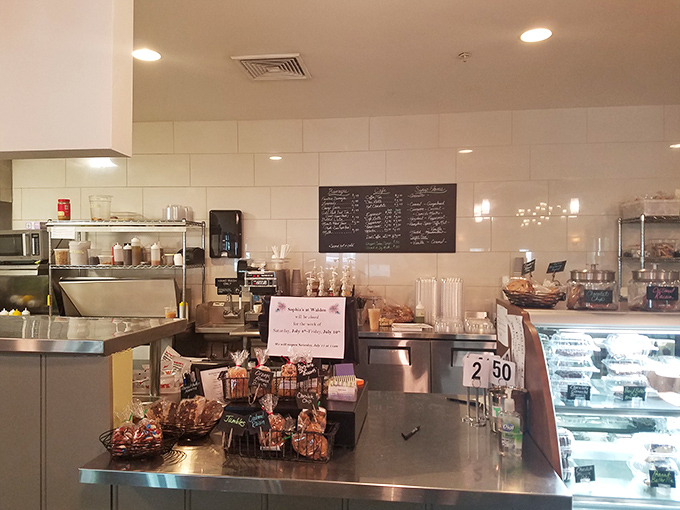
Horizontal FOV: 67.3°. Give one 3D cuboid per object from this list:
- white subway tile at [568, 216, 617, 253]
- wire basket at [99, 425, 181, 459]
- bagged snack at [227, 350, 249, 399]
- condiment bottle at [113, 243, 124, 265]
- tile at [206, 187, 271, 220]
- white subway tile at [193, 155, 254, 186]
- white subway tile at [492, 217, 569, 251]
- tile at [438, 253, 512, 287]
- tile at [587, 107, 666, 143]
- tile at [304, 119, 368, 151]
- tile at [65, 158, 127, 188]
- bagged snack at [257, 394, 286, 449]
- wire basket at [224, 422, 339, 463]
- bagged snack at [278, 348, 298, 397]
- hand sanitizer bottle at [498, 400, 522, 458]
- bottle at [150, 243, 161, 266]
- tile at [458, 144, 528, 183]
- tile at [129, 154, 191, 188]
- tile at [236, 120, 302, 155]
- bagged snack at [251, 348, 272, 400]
[{"bbox_3d":[2.240,-0.173,4.326,0.606,0.303,0.010,0,1,7],"label":"white subway tile"},{"bbox_3d":[-0.597,0.560,1.530,0.245,0.060,0.215,0,0,7],"label":"wire basket"},{"bbox_3d":[-0.324,0.379,1.620,0.066,0.152,0.055,0,-1,0],"label":"bagged snack"},{"bbox_3d":[-1.885,-0.009,4.350,0.068,0.190,0.068,0,-1,-6],"label":"condiment bottle"},{"bbox_3d":[-0.951,-0.485,4.718,0.610,0.304,0.010,0,-1,7],"label":"tile"},{"bbox_3d":[-1.086,-0.783,4.729,0.609,0.305,0.010,0,0,7],"label":"white subway tile"},{"bbox_3d":[1.637,-0.177,4.410,0.609,0.305,0.010,0,0,7],"label":"white subway tile"},{"bbox_3d":[1.155,0.125,4.408,0.605,0.302,0.010,0,0,7],"label":"tile"},{"bbox_3d":[2.379,-1.084,4.260,0.605,0.302,0.010,0,0,7],"label":"tile"},{"bbox_3d":[-0.035,-1.070,4.565,0.605,0.302,0.010,0,0,7],"label":"tile"},{"bbox_3d":[-2.304,-0.783,4.840,0.606,0.303,0.010,0,1,7],"label":"tile"},{"bbox_3d":[-0.196,0.481,1.470,0.073,0.155,0.048,0,0,7],"label":"bagged snack"},{"bbox_3d":[-0.177,0.581,1.606,0.335,0.085,0.110,0,1,9],"label":"wire basket"},{"bbox_3d":[-0.172,0.394,1.720,0.066,0.167,0.048,0,0,7],"label":"bagged snack"},{"bbox_3d":[0.471,0.463,1.410,0.067,0.175,0.043,0,-1,19],"label":"hand sanitizer bottle"},{"bbox_3d":[-1.581,-0.004,4.380,0.077,0.200,0.077,0,1,7],"label":"bottle"},{"bbox_3d":[1.333,-0.791,4.455,0.610,0.304,0.010,0,-1,7],"label":"tile"},{"bbox_3d":[-1.701,-0.790,4.801,0.609,0.305,0.010,0,0,7],"label":"tile"},{"bbox_3d":[-0.635,-1.082,4.675,0.609,0.305,0.010,0,0,7],"label":"tile"},{"bbox_3d":[-0.264,0.400,1.715,0.070,0.165,0.055,0,0,7],"label":"bagged snack"}]

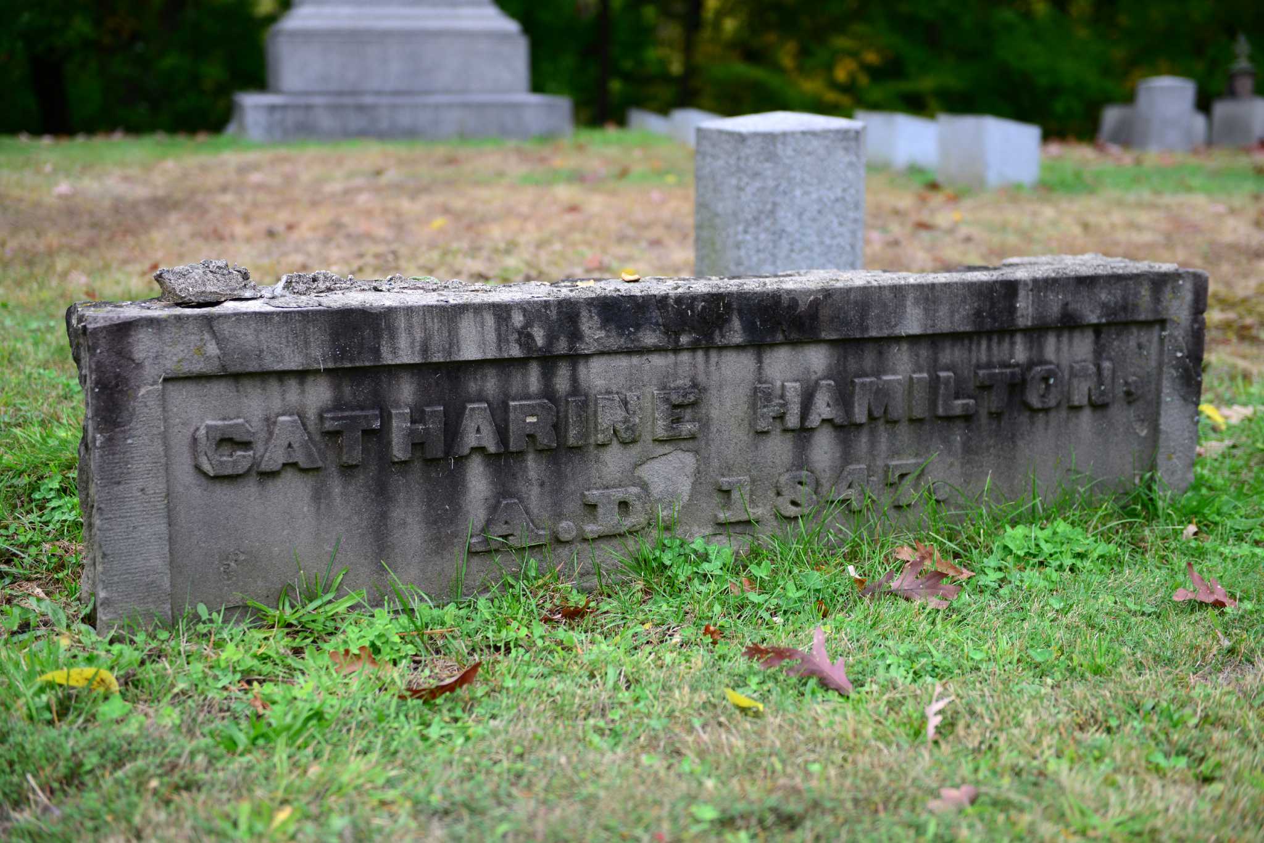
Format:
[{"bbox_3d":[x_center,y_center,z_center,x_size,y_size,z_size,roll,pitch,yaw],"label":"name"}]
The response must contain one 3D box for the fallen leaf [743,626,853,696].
[{"bbox_3d":[0.194,0.281,2.057,0.134,0.048,0.084,5,11,28],"label":"fallen leaf"}]

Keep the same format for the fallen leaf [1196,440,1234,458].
[{"bbox_3d":[1.131,0.055,3.417,0.077,0.021,0.065,3,10,18],"label":"fallen leaf"}]

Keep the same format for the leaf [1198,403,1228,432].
[{"bbox_3d":[1.042,-0.008,3.150,0.050,0.030,0.055,4,13,20],"label":"leaf"}]

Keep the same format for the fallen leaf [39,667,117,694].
[{"bbox_3d":[-0.639,0.299,2.029,0.092,0.020,0.038,-2,10,-15],"label":"fallen leaf"}]

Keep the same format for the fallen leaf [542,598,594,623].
[{"bbox_3d":[-0.080,0.235,2.186,0.065,0.020,0.045,-3,12,-15],"label":"fallen leaf"}]

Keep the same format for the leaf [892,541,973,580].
[{"bbox_3d":[0.402,0.186,2.348,0.110,0.027,0.060,7,14,29],"label":"leaf"}]

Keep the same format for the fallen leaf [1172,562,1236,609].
[{"bbox_3d":[0.774,0.221,2.372,0.082,0.048,0.063,3,10,18],"label":"fallen leaf"}]

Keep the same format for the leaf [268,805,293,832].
[{"bbox_3d":[-0.329,0.372,1.643,0.017,0.014,0.038,3,10,18],"label":"leaf"}]

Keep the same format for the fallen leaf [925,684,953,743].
[{"bbox_3d":[0.315,0.300,1.804,0.030,0.028,0.095,0,12,0],"label":"fallen leaf"}]

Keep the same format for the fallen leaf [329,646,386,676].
[{"bbox_3d":[-0.306,0.268,1.958,0.068,0.022,0.050,-2,12,-10],"label":"fallen leaf"}]

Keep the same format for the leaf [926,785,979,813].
[{"bbox_3d":[0.306,0.359,1.672,0.047,0.014,0.038,2,9,10],"label":"leaf"}]

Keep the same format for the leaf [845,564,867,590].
[{"bbox_3d":[0.314,0.217,2.453,0.028,0.028,0.032,1,9,7],"label":"leaf"}]

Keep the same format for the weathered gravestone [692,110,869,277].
[{"bbox_3d":[0.318,-0.369,3.810,0.280,0.600,0.280,-4,12,-18],"label":"weathered gravestone"}]

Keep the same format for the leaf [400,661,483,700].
[{"bbox_3d":[-0.208,0.281,1.895,0.085,0.030,0.055,-3,12,-15],"label":"leaf"}]

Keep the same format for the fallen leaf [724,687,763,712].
[{"bbox_3d":[0.125,0.311,1.965,0.045,0.017,0.023,6,11,32],"label":"fallen leaf"}]

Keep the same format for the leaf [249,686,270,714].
[{"bbox_3d":[-0.390,0.293,1.838,0.025,0.018,0.035,0,12,0],"label":"leaf"}]

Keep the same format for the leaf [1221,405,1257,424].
[{"bbox_3d":[1.308,-0.015,3.798,0.077,0.028,0.073,3,10,18],"label":"leaf"}]

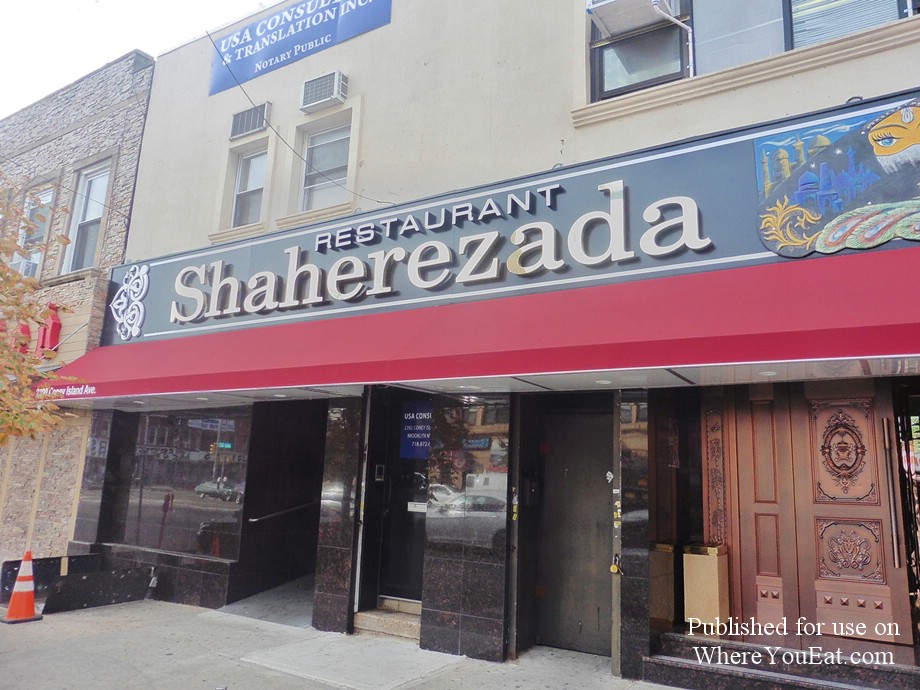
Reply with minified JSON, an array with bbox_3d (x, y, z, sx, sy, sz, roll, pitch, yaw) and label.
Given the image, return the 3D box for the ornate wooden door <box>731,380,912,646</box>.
[{"bbox_3d":[3.099,1.315,5.552,1.240,2.240,0.080,-4,-13,27],"label":"ornate wooden door"}]

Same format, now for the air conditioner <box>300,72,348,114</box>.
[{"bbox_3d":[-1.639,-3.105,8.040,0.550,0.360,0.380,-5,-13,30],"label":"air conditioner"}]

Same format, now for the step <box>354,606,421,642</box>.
[{"bbox_3d":[-0.610,2.794,6.338,0.830,0.180,0.290,-5,-13,30],"label":"step"}]

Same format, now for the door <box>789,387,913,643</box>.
[{"bbox_3d":[3.304,1.303,5.457,0.790,2.240,0.080,-4,-13,27],"label":"door"}]

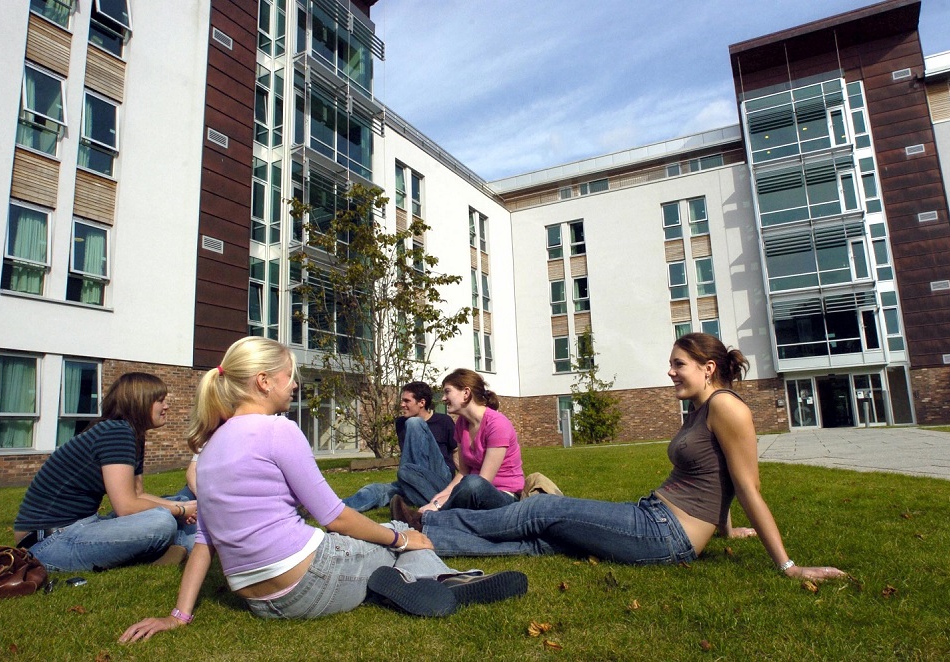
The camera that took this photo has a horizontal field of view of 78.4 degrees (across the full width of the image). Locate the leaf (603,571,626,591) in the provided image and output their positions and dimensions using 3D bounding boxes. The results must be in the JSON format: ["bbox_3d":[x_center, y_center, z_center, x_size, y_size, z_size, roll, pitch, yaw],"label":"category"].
[{"bbox_3d":[0.433,0.780,1.820,0.060,0.040,0.055,-2,-10,0],"label":"leaf"}]

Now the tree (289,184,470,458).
[{"bbox_3d":[-1.792,-0.281,10.768,3.250,5.200,3.200,-2,-10,0],"label":"tree"}]

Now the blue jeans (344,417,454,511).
[{"bbox_3d":[-0.516,0.873,3.876,0.820,0.600,0.550,6,-13,-37],"label":"blue jeans"}]

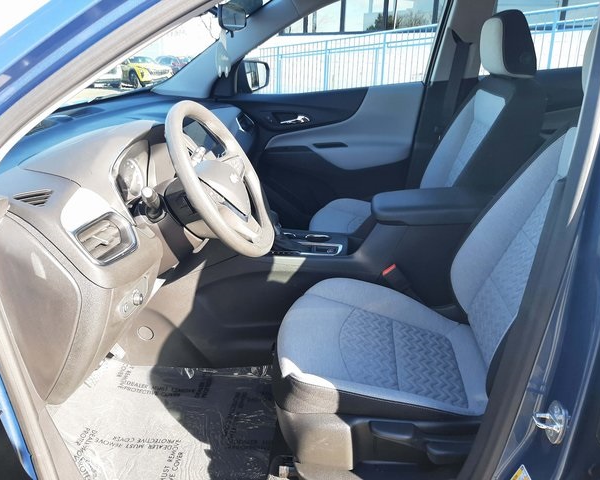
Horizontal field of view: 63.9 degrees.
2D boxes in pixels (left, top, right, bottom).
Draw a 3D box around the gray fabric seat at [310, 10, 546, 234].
[{"bbox_3d":[0.391,-0.292,1.744,0.788,0.946,0.532,0,23,6],"label":"gray fabric seat"}]

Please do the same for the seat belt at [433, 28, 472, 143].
[{"bbox_3d":[0.610,-0.591,1.892,0.118,0.414,0.059,0,23,6],"label":"seat belt"}]

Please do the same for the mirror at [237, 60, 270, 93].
[{"bbox_3d":[-0.216,-0.767,2.259,0.118,0.148,0.217,3,24,13],"label":"mirror"}]

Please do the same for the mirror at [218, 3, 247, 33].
[{"bbox_3d":[-0.180,-0.586,1.266,0.039,0.074,0.236,2,23,11],"label":"mirror"}]

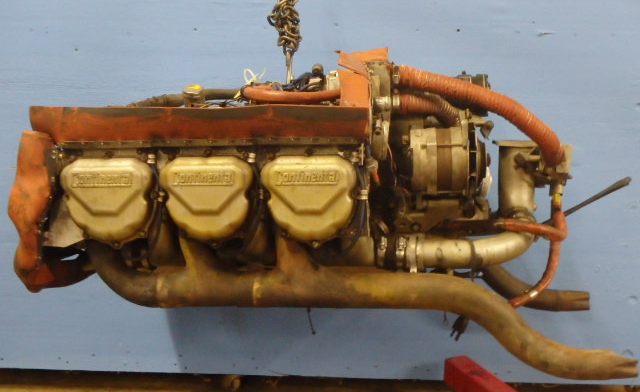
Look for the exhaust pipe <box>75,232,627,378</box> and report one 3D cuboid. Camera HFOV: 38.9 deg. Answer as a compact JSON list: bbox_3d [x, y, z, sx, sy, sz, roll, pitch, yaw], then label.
[{"bbox_3d":[0.057,0.189,1.545,0.922,0.235,0.120,-1,7,7],"label":"exhaust pipe"}]

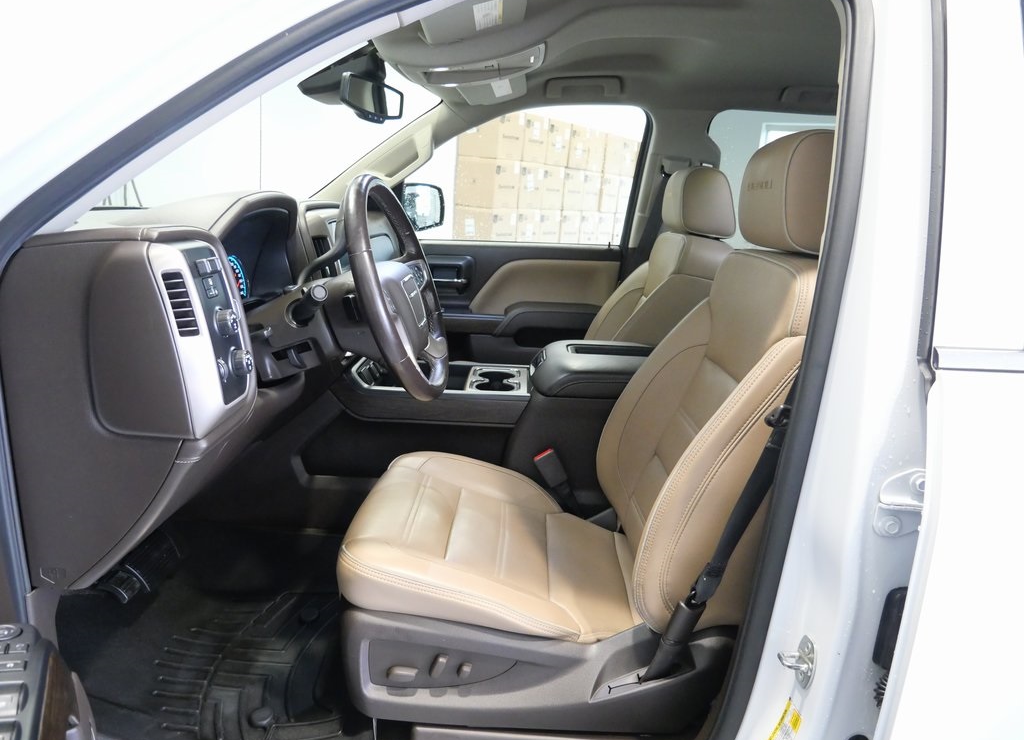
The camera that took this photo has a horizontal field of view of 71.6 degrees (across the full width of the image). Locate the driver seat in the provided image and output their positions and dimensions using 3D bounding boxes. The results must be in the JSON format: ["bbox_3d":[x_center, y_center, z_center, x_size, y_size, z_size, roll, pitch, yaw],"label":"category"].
[{"bbox_3d":[0.128,0.056,1.213,0.790,0.900,0.550,4,14,1],"label":"driver seat"}]

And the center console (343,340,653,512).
[{"bbox_3d":[0.044,0.104,1.646,0.820,0.400,0.320,4,14,1],"label":"center console"}]

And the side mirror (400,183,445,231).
[{"bbox_3d":[-0.368,-0.610,2.636,0.140,0.200,0.250,9,15,23],"label":"side mirror"}]

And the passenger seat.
[{"bbox_3d":[0.176,-0.122,2.013,0.790,0.900,0.550,4,14,1],"label":"passenger seat"}]

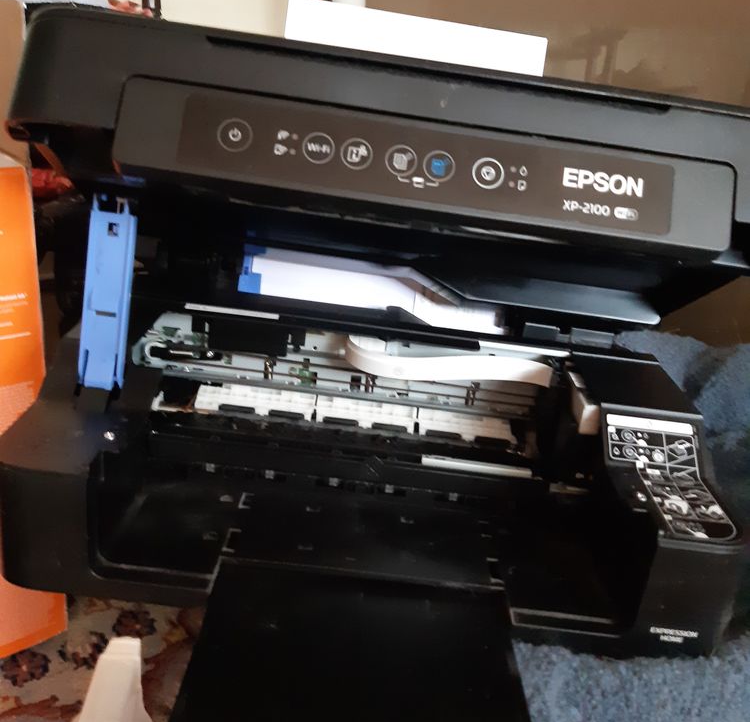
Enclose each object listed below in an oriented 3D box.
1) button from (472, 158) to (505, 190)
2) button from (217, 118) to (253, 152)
[{"bbox_3d":[0.051,-0.085,0.340,0.015,0.015,0.003,8,-5,-2],"label":"button"},{"bbox_3d":[-0.063,-0.101,0.336,0.016,0.016,0.003,8,-5,-2],"label":"button"}]

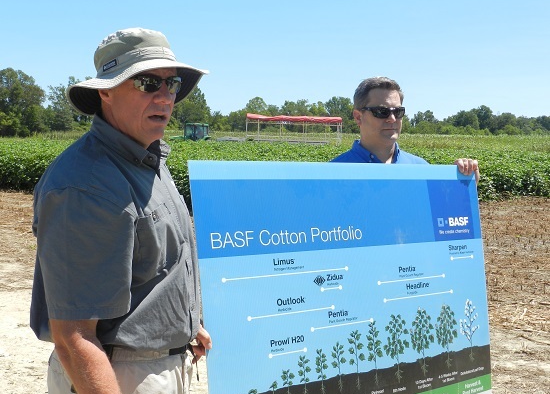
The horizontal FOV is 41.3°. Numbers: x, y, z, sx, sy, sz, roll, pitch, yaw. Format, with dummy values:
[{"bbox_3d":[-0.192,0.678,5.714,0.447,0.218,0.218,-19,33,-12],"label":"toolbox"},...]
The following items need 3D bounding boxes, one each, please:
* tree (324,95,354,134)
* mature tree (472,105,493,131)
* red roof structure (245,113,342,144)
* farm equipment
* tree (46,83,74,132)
[{"bbox_3d":[14.832,-18.166,168.000,7.000,10.800,7.000,1,5,0],"label":"tree"},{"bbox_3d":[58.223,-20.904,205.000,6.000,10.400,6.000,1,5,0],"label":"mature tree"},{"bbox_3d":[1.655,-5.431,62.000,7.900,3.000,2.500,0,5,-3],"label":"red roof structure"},{"bbox_3d":[-6.972,-4.843,61.000,4.000,2.750,2.100,-1,5,-22],"label":"farm equipment"},{"bbox_3d":[-32.806,-12.724,112.000,4.700,9.600,4.700,1,5,0],"label":"tree"}]

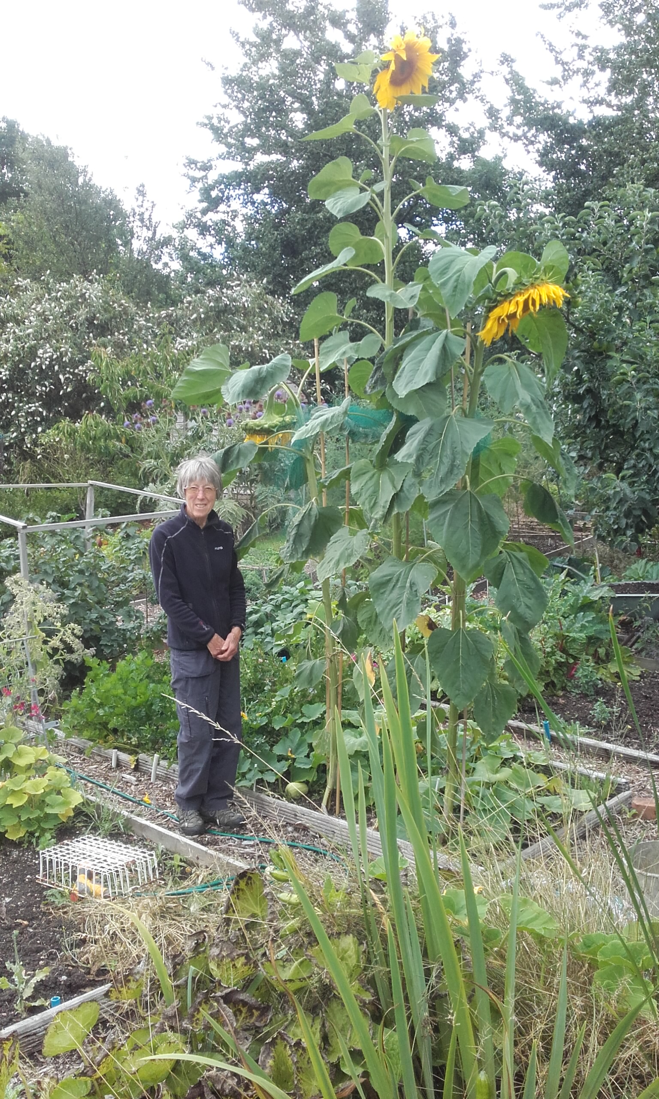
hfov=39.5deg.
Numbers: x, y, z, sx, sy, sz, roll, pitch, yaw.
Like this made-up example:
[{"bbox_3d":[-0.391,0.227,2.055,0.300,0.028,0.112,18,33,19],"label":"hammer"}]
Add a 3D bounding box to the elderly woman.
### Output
[{"bbox_3d":[-0.575,0.412,4.083,0.440,1.630,0.330,-2,4,-25],"label":"elderly woman"}]

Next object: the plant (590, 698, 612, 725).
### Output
[{"bbox_3d":[1.748,1.018,5.879,0.140,0.170,0.140,0,4,0],"label":"plant"}]

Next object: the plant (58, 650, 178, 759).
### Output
[{"bbox_3d":[-1.141,0.847,5.252,0.740,0.540,0.650,0,4,0],"label":"plant"}]

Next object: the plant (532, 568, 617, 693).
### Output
[{"bbox_3d":[1.863,0.566,6.972,0.680,0.880,0.650,0,4,0],"label":"plant"}]

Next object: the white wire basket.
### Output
[{"bbox_3d":[-0.897,1.241,3.594,0.390,0.105,0.280,3,5,35],"label":"white wire basket"}]

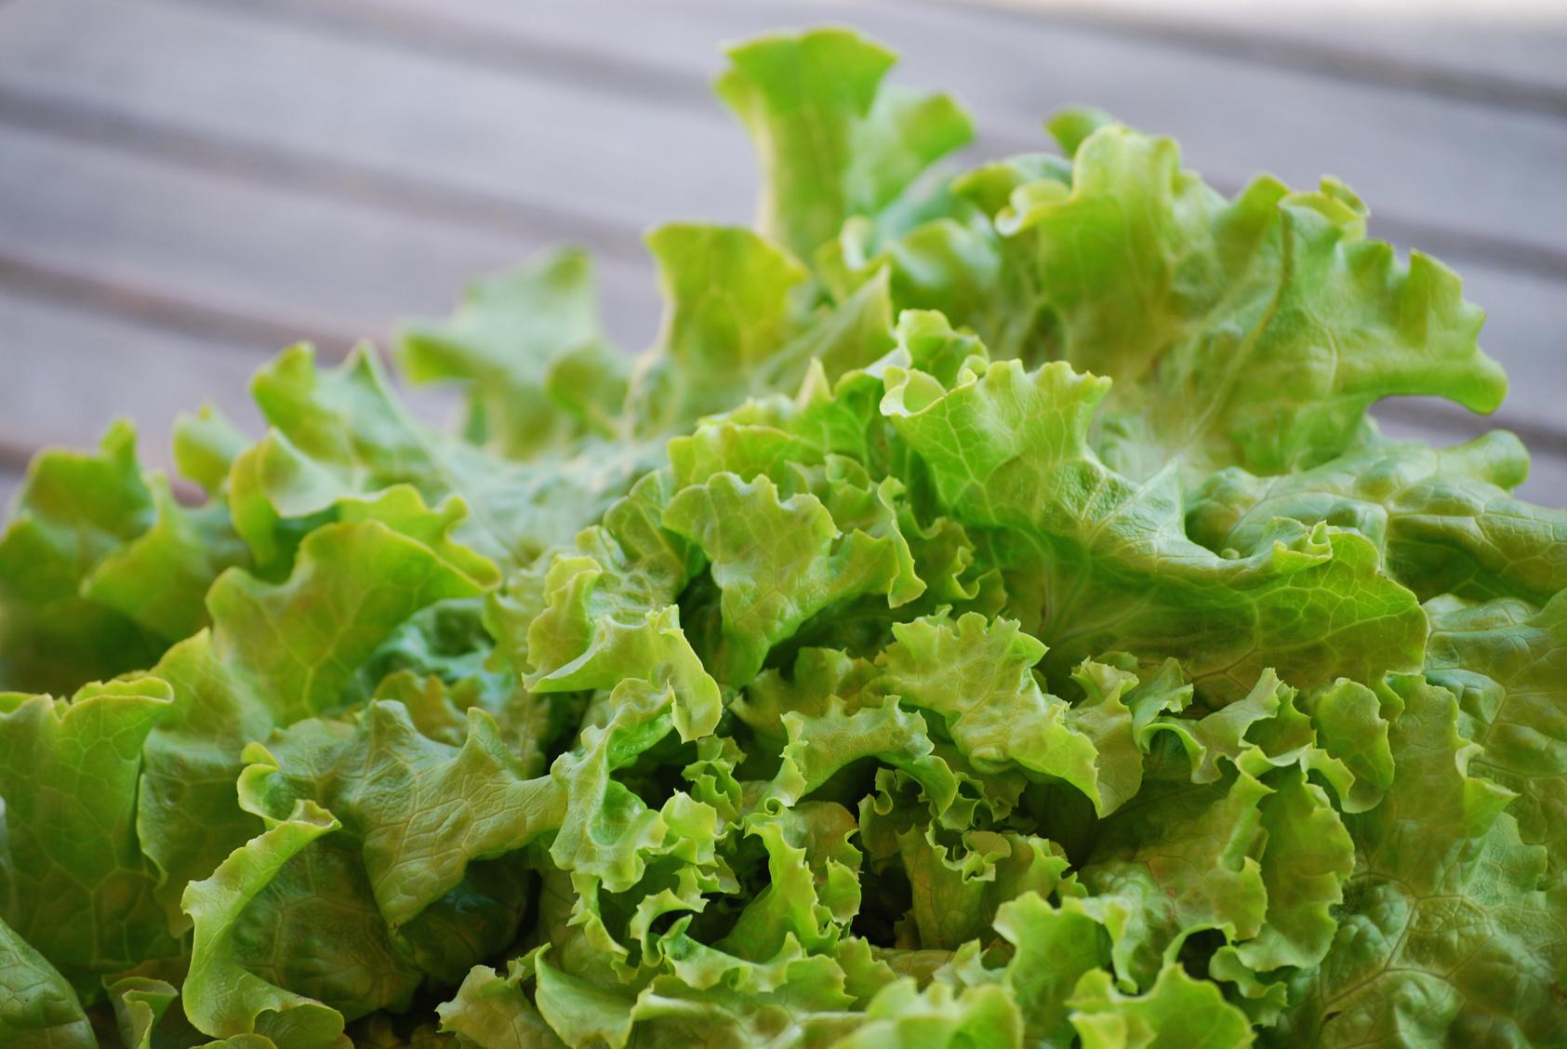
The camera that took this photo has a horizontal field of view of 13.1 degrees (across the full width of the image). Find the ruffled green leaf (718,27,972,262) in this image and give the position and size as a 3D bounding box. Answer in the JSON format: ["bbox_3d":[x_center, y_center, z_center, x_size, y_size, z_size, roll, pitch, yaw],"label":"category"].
[{"bbox_3d":[0.010,-0.058,1.060,0.040,0.038,0.026,0,18,0],"label":"ruffled green leaf"}]

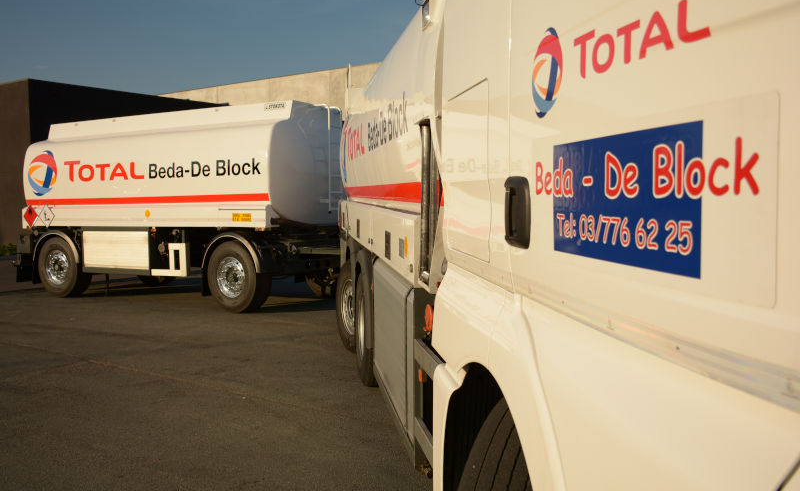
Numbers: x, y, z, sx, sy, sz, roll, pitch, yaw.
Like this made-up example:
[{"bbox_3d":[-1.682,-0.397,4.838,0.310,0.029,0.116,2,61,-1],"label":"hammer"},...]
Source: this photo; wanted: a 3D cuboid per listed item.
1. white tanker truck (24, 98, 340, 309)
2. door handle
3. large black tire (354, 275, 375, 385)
[{"bbox_3d":[-3.605,-0.694,12.880,6.800,3.130,2.500,1,5,30],"label":"white tanker truck"},{"bbox_3d":[0.305,-0.085,1.910,0.045,0.188,0.115,-2,4,-9],"label":"door handle"},{"bbox_3d":[-0.235,0.729,6.759,0.320,1.050,1.040,-2,4,-8],"label":"large black tire"}]

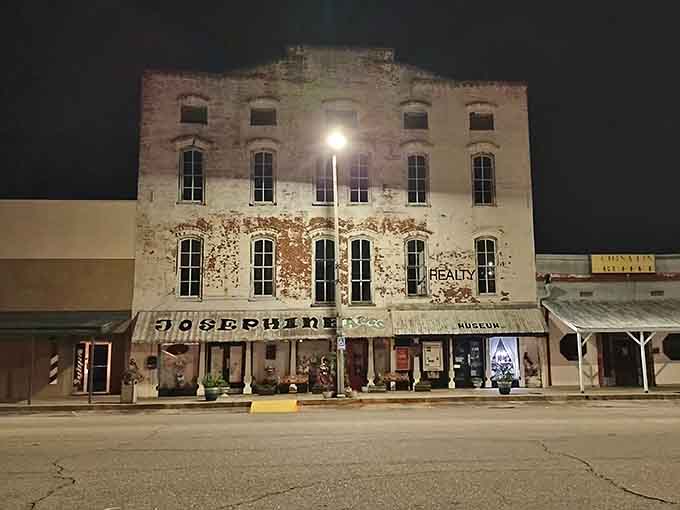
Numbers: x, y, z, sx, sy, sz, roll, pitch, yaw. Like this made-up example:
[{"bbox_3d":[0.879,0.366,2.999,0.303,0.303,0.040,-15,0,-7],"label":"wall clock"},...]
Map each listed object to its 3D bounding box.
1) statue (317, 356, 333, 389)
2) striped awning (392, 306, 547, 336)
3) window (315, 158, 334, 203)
[{"bbox_3d":[-0.647,4.902,22.126,0.668,1.310,0.500,0,-7,-4],"label":"statue"},{"bbox_3d":[5.573,2.849,22.786,6.580,1.140,0.850,0,-7,-6],"label":"striped awning"},{"bbox_3d":[-0.637,-3.241,22.919,0.930,2.182,0.180,0,-8,-5],"label":"window"}]

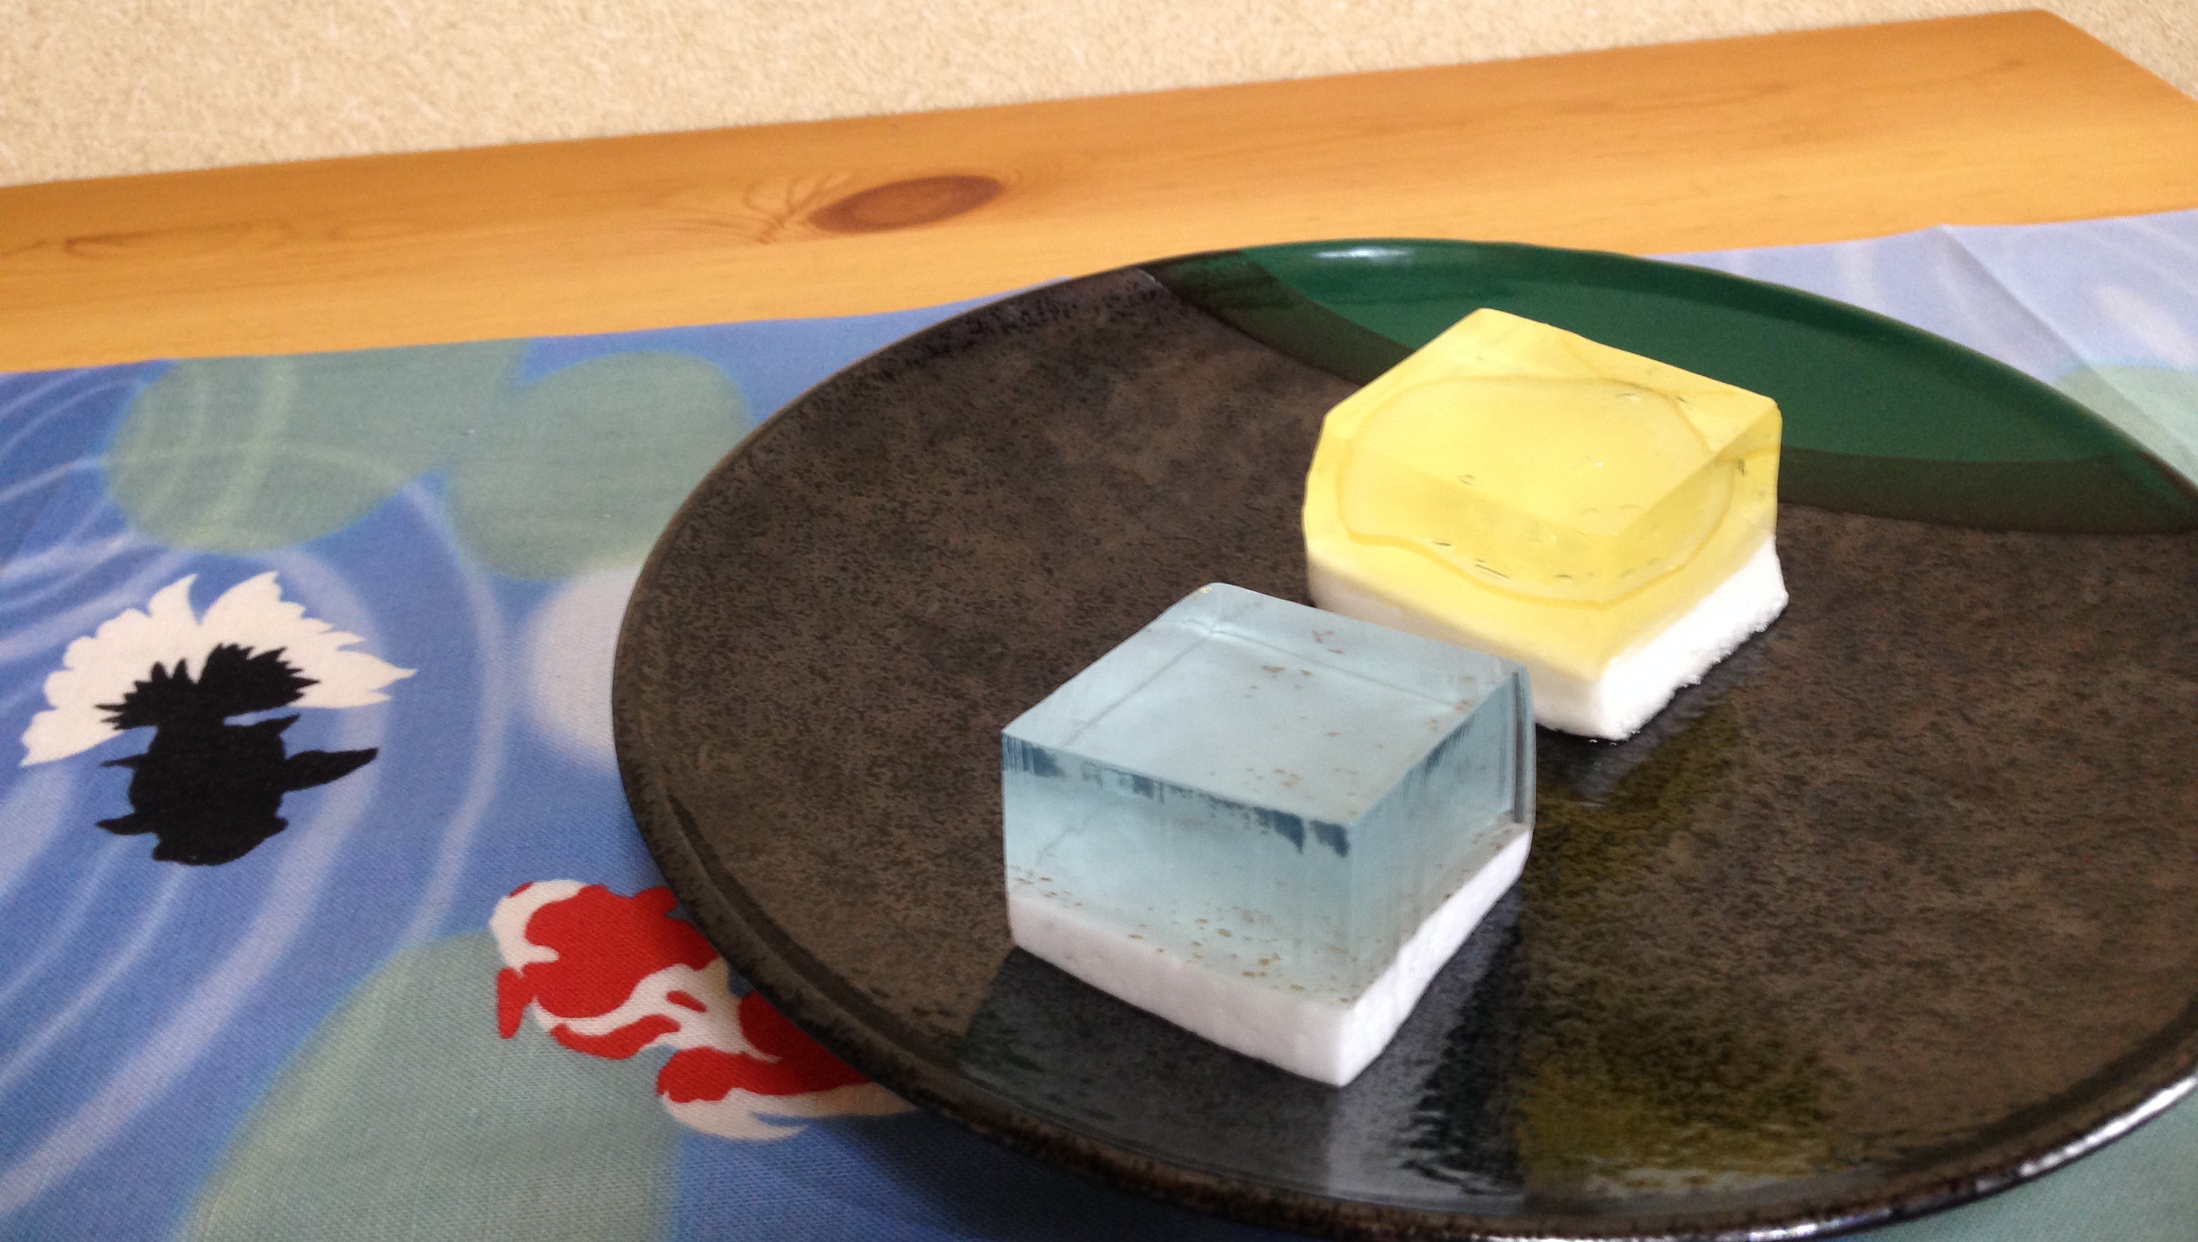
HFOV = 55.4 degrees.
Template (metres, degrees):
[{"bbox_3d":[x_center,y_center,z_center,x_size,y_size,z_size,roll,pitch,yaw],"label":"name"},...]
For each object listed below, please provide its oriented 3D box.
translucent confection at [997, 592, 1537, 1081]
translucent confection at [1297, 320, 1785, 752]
[{"bbox_3d":[0.018,0.020,0.223,0.040,0.029,0.038,19,39,30],"label":"translucent confection"},{"bbox_3d":[0.058,-0.014,0.273,0.045,0.029,0.040,25,42,36],"label":"translucent confection"}]

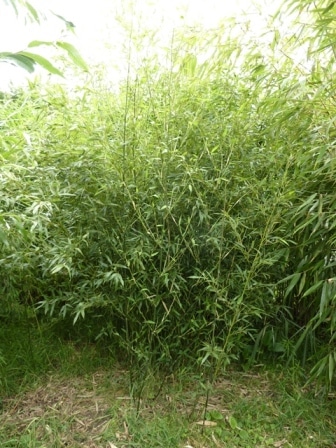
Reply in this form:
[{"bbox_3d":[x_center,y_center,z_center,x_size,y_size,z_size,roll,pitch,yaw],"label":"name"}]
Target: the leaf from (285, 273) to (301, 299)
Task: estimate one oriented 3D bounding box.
[{"bbox_3d":[1.001,0.494,2.600,0.045,0.235,0.030,31,-6,24],"label":"leaf"}]

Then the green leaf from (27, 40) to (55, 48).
[{"bbox_3d":[-0.493,-0.694,1.250,0.110,0.025,0.030,-7,6,-20],"label":"green leaf"}]

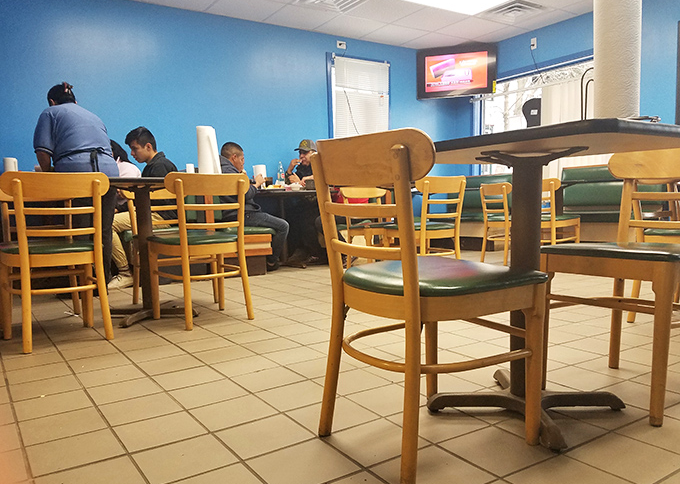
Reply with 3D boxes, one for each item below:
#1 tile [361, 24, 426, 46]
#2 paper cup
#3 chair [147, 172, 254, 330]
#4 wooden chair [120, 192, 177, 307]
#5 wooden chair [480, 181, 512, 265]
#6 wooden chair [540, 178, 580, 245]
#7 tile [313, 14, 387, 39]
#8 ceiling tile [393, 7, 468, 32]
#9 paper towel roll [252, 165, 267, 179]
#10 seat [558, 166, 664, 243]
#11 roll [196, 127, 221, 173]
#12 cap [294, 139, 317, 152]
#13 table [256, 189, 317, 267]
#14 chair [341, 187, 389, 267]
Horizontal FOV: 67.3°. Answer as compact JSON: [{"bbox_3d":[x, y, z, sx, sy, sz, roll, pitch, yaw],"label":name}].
[{"bbox_3d":[0.660,-2.472,6.090,0.610,0.020,0.600,-4,5,-32],"label":"tile"},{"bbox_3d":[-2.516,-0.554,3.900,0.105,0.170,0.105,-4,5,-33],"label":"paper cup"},{"bbox_3d":[-0.761,0.025,2.801,0.450,0.790,0.450,-5,5,-36],"label":"chair"},{"bbox_3d":[-1.100,0.003,3.316,0.468,0.798,0.458,-5,6,-42],"label":"wooden chair"},{"bbox_3d":[1.699,-0.192,5.100,0.458,0.798,0.468,-3,5,-26],"label":"wooden chair"},{"bbox_3d":[1.804,-0.146,4.494,0.458,0.798,0.468,-5,6,-37],"label":"wooden chair"},{"bbox_3d":[0.127,-2.435,5.770,0.610,0.020,0.600,-4,5,-32],"label":"tile"},{"bbox_3d":[0.983,-2.411,5.553,0.610,0.030,0.610,-4,5,-33],"label":"ceiling tile"},{"bbox_3d":[-0.801,-0.634,5.100,0.120,0.260,0.120,-1,4,0],"label":"paper towel roll"},{"bbox_3d":[2.639,-0.319,5.121,0.600,0.900,1.150,-4,5,-33],"label":"seat"},{"bbox_3d":[-0.801,-0.540,3.100,0.122,0.290,0.122,-1,4,0],"label":"roll"},{"bbox_3d":[-0.339,-0.982,5.250,0.250,0.130,0.175,-5,5,-36],"label":"cap"},{"bbox_3d":[-0.621,-0.129,5.154,0.770,0.740,1.020,-4,5,-33],"label":"table"},{"bbox_3d":[0.324,-0.090,4.157,0.460,0.790,0.460,-4,5,-31],"label":"chair"}]

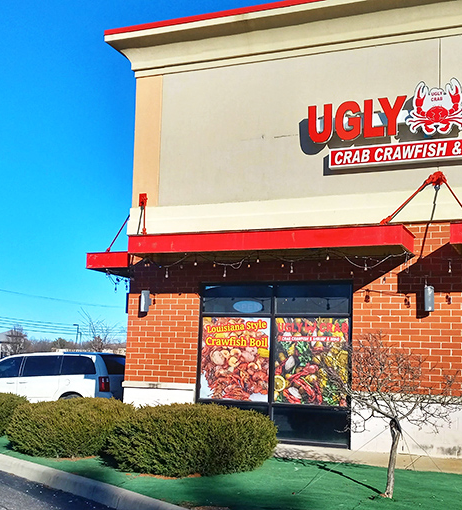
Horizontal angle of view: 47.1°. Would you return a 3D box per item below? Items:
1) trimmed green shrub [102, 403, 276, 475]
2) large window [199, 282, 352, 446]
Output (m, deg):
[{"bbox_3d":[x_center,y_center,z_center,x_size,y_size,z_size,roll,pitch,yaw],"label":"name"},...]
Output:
[{"bbox_3d":[-0.580,2.629,7.600,2.450,0.930,1.800,-3,-11,23],"label":"trimmed green shrub"},{"bbox_3d":[0.700,1.828,9.117,2.740,2.710,0.130,-2,-10,18],"label":"large window"}]

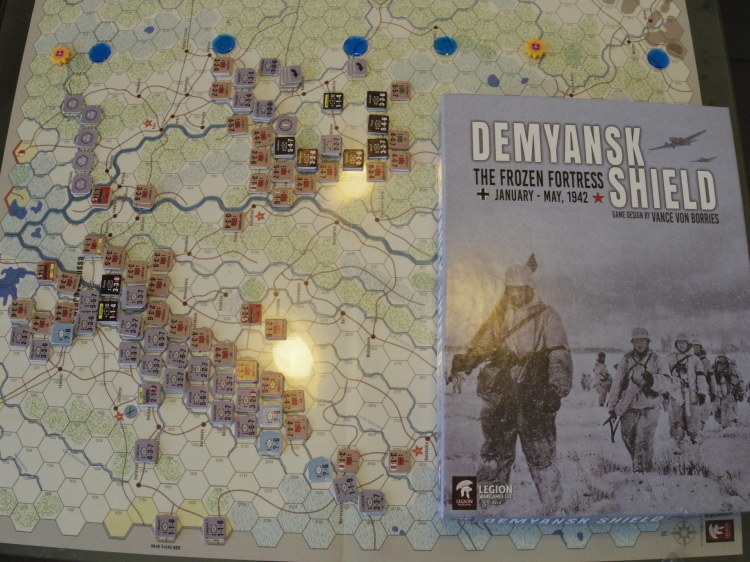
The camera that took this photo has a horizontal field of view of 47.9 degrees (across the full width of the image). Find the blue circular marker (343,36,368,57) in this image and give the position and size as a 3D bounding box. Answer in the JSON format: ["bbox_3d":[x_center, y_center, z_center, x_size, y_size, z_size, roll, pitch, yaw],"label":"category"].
[{"bbox_3d":[-0.015,-0.184,0.662,0.019,0.003,0.019,0,73,0],"label":"blue circular marker"}]

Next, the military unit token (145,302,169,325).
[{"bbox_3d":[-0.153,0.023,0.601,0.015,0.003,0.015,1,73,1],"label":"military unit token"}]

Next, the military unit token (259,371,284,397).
[{"bbox_3d":[-0.073,0.073,0.600,0.015,0.003,0.015,3,73,2],"label":"military unit token"}]

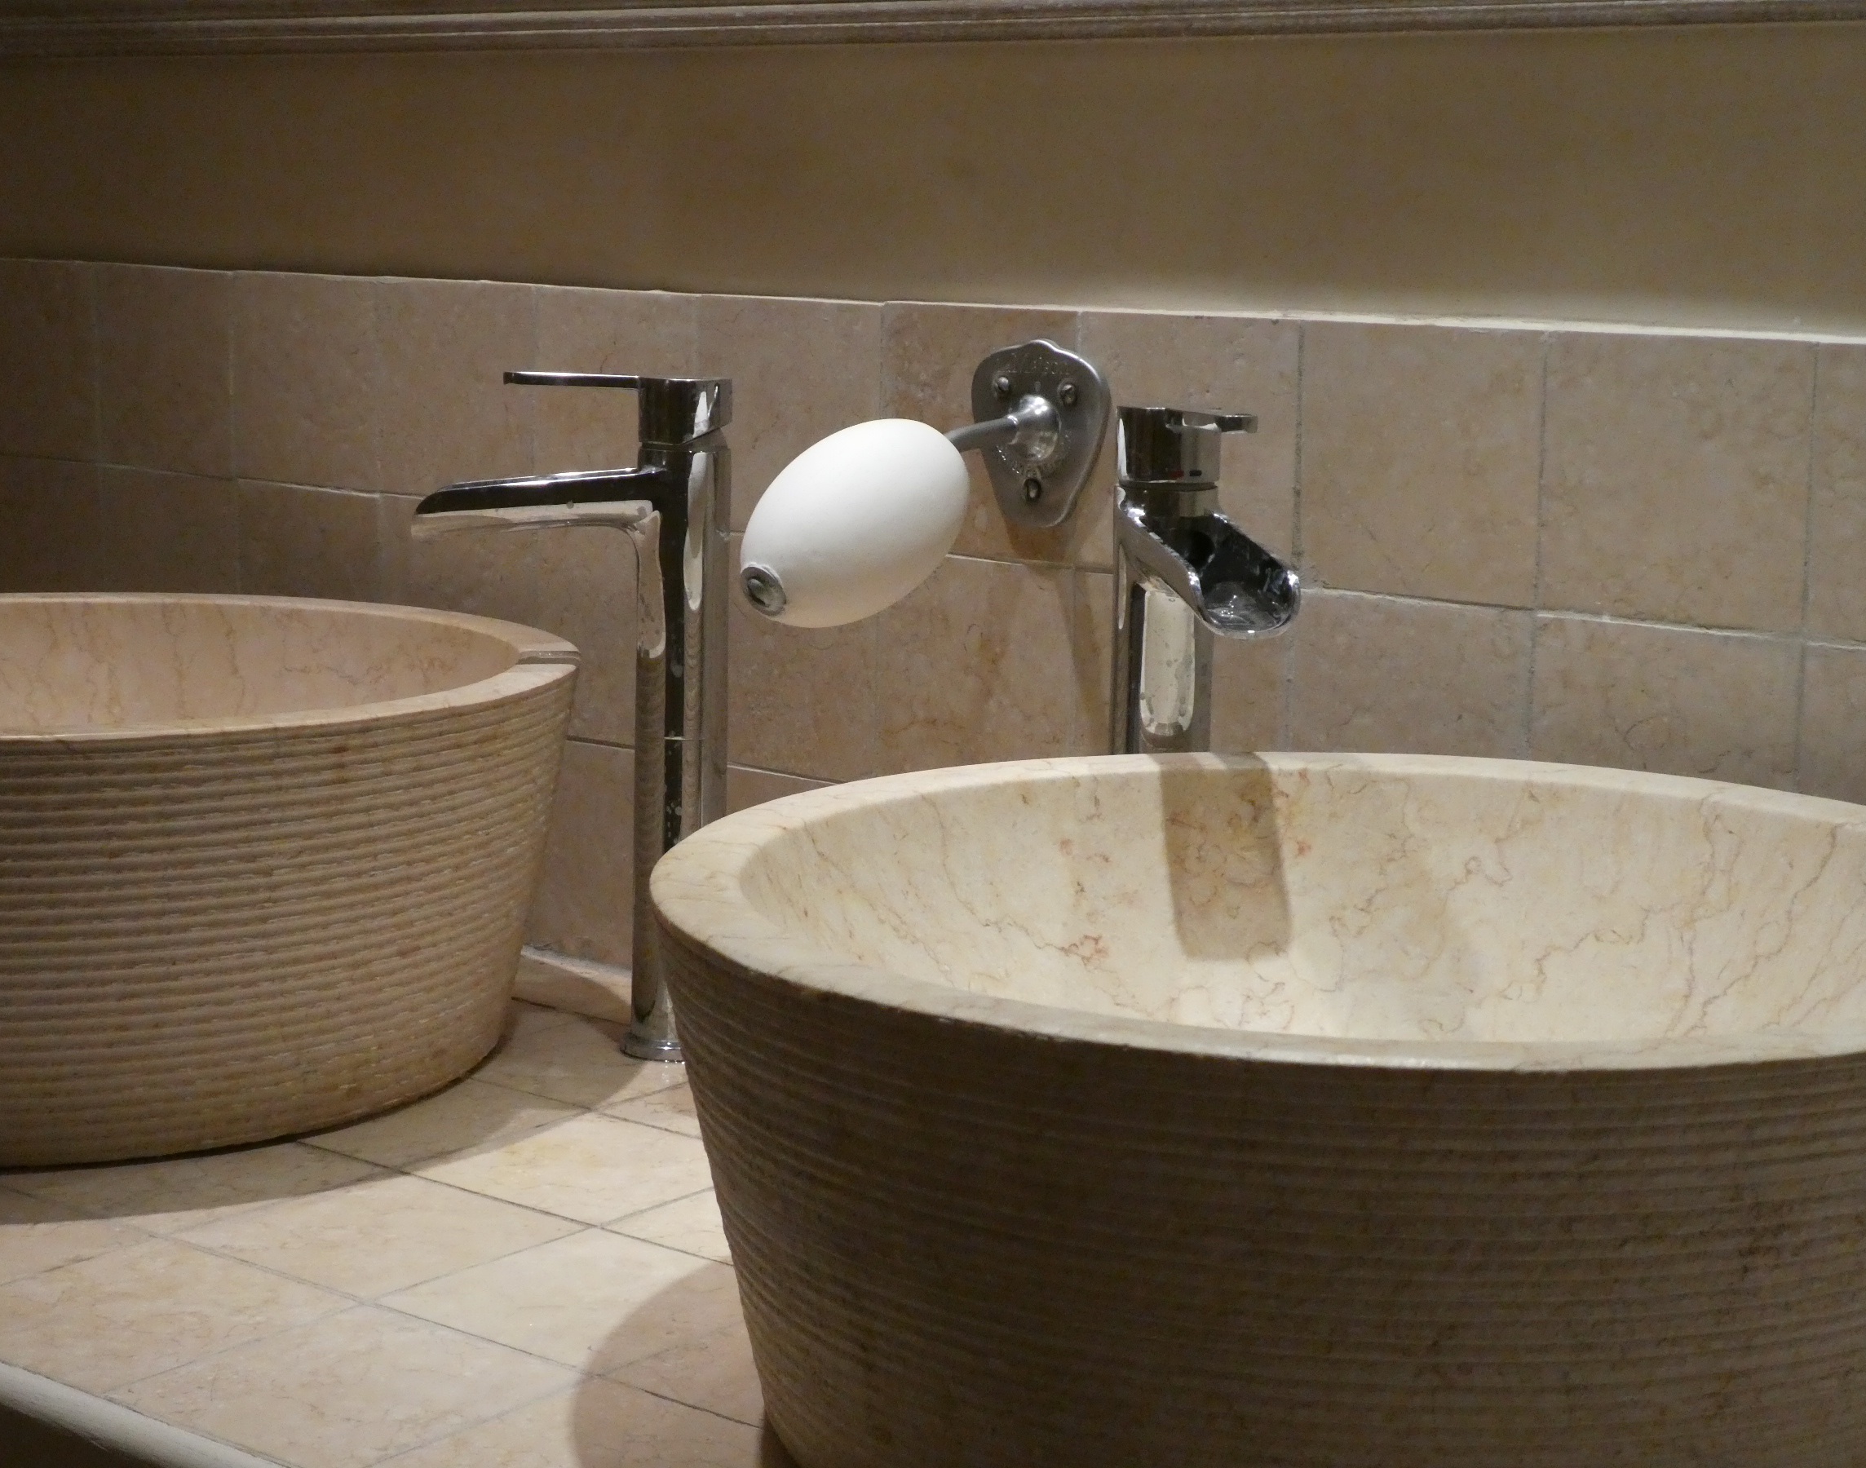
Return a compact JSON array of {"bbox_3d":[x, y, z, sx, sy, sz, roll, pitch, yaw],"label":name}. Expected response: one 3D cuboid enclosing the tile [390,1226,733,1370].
[{"bbox_3d":[-0.114,0.195,1.034,0.102,0.010,0.108,8,11,36],"label":"tile"}]

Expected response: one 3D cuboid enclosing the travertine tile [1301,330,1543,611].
[{"bbox_3d":[0.187,-0.103,1.165,0.100,0.102,0.010,8,13,35],"label":"travertine tile"}]

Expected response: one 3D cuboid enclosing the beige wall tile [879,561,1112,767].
[{"bbox_3d":[0.019,-0.021,1.277,0.102,0.103,0.010,8,11,36],"label":"beige wall tile"}]

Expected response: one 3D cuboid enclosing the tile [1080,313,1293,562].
[{"bbox_3d":[0.104,-0.115,1.224,0.100,0.102,0.010,8,13,35],"label":"tile"}]

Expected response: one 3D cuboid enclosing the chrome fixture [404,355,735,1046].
[{"bbox_3d":[-0.156,-0.007,1.324,0.138,0.297,0.044,1,9,-8],"label":"chrome fixture"}]

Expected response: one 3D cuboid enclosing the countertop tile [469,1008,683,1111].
[{"bbox_3d":[-0.148,0.148,1.330,0.102,0.010,0.108,8,11,36],"label":"countertop tile"}]

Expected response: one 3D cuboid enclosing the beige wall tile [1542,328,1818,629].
[{"bbox_3d":[0.265,-0.089,1.083,0.099,0.099,0.010,8,11,36],"label":"beige wall tile"}]

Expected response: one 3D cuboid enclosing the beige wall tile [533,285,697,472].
[{"bbox_3d":[-0.143,-0.151,1.398,0.100,0.102,0.010,8,13,35],"label":"beige wall tile"}]

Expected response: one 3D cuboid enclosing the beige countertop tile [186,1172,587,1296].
[{"bbox_3d":[-0.190,0.176,1.050,0.100,0.010,0.103,8,11,37],"label":"beige countertop tile"}]

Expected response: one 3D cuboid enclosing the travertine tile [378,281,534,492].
[{"bbox_3d":[-0.225,-0.163,1.456,0.100,0.102,0.010,8,13,35],"label":"travertine tile"}]

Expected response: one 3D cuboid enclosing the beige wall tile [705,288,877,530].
[{"bbox_3d":[-0.060,-0.137,1.321,0.100,0.099,0.010,8,11,36],"label":"beige wall tile"}]

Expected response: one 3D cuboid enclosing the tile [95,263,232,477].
[{"bbox_3d":[-0.391,-0.187,1.573,0.100,0.102,0.010,8,13,35],"label":"tile"}]

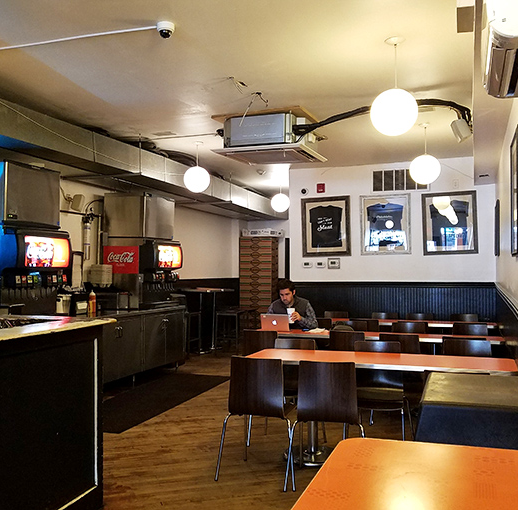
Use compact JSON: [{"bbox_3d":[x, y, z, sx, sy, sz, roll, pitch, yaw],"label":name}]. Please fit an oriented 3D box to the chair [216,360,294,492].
[{"bbox_3d":[0.036,1.108,3.591,0.530,0.840,0.500,-1,-2,19],"label":"chair"}]

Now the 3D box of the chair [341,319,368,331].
[{"bbox_3d":[0.965,1.147,5.484,0.510,0.820,0.500,-1,-2,23],"label":"chair"}]

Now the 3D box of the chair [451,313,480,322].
[{"bbox_3d":[2.686,1.233,6.661,0.480,0.835,0.520,-1,-3,23],"label":"chair"}]

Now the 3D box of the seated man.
[{"bbox_3d":[0.412,0.950,5.957,0.560,1.310,0.760,-1,-2,24],"label":"seated man"}]

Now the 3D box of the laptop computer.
[{"bbox_3d":[0.191,0.738,5.591,0.315,0.195,0.280,-1,-2,17],"label":"laptop computer"}]

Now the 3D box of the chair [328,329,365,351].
[{"bbox_3d":[0.905,1.131,4.920,0.510,0.820,0.500,-1,-2,23],"label":"chair"}]

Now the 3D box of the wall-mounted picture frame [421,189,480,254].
[{"bbox_3d":[2.583,-0.434,6.945,0.700,0.845,0.040,-1,-2,24],"label":"wall-mounted picture frame"}]

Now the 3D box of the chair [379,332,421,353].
[{"bbox_3d":[1.315,1.120,4.662,0.510,0.820,0.500,-1,-2,23],"label":"chair"}]

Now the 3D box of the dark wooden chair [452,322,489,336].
[{"bbox_3d":[2.085,1.122,5.018,0.510,0.820,0.500,-1,-2,23],"label":"dark wooden chair"}]

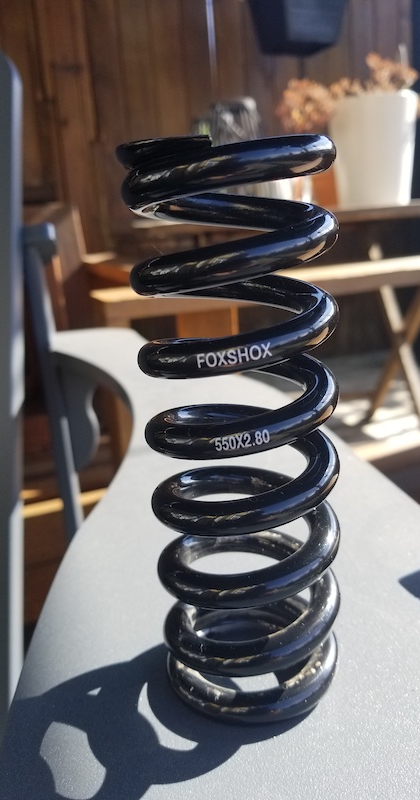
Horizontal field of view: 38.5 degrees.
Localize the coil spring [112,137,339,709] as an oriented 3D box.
[{"bbox_3d":[0.009,0.011,0.167,0.053,0.152,0.053,-3,17,3],"label":"coil spring"}]

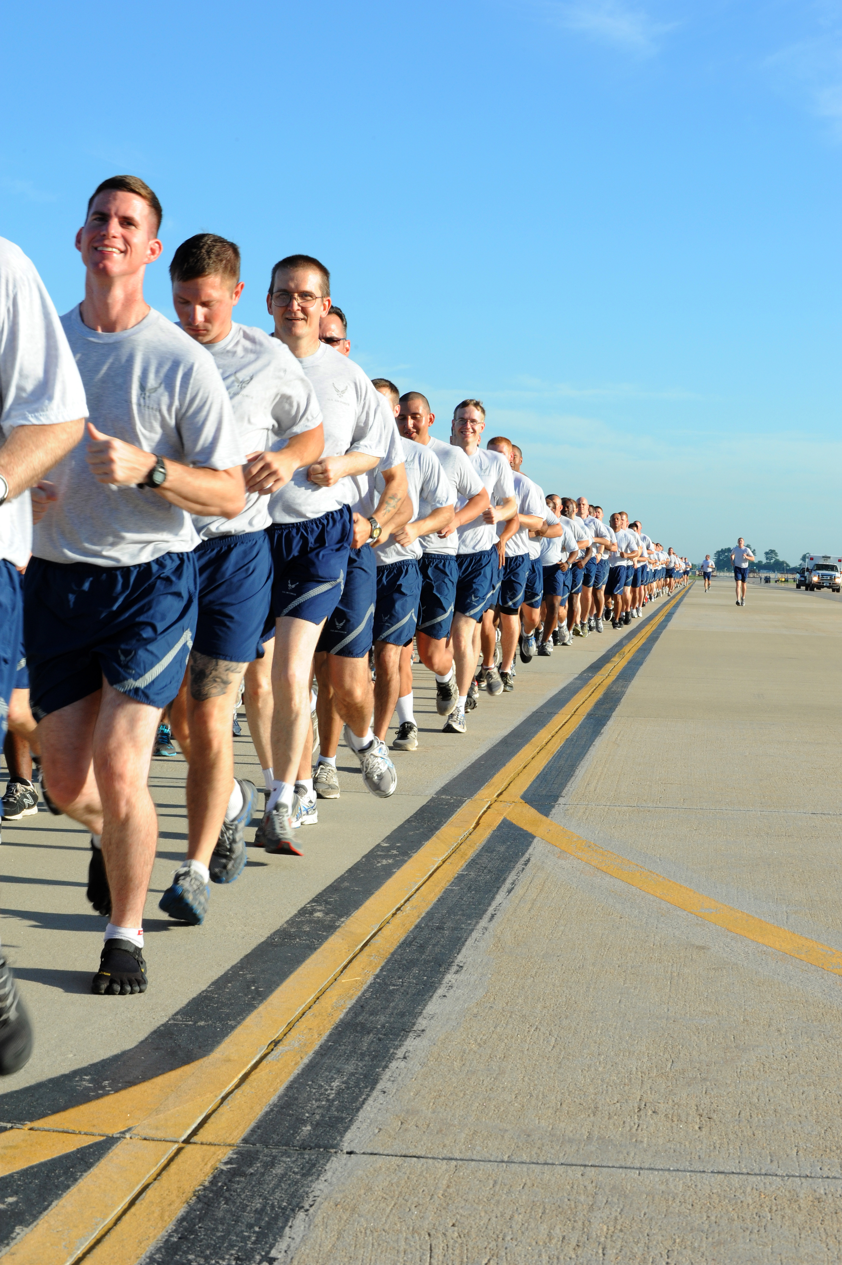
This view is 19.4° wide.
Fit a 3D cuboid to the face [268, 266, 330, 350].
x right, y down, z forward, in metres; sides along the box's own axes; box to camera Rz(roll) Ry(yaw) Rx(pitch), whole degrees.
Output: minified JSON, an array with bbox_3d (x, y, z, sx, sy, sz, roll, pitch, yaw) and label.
[{"bbox_3d":[-0.355,-0.950,7.150,0.175,0.230,0.170,1,1,2],"label":"face"}]

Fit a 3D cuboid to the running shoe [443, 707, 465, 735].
[{"bbox_3d":[0.177,0.454,12.750,0.115,0.130,0.280,12,1,-9],"label":"running shoe"}]

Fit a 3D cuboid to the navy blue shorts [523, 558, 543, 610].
[{"bbox_3d":[0.712,-0.365,17.800,0.380,0.380,0.300,2,2,6],"label":"navy blue shorts"}]

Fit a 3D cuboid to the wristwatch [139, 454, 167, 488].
[{"bbox_3d":[-0.555,-0.333,5.100,0.055,0.066,0.042,16,-3,43],"label":"wristwatch"}]

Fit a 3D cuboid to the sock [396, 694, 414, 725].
[{"bbox_3d":[-0.074,0.376,11.900,0.085,0.165,0.105,2,2,6],"label":"sock"}]

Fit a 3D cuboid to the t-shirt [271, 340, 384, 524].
[{"bbox_3d":[-0.355,-0.589,7.270,0.490,0.560,0.310,1,1,5],"label":"t-shirt"}]

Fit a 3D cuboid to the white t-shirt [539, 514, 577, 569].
[{"bbox_3d":[1.414,-0.945,25.400,0.470,0.550,0.310,1,1,6],"label":"white t-shirt"}]

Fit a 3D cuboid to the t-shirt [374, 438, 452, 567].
[{"bbox_3d":[-0.140,-0.593,11.050,0.530,0.580,0.310,2,2,8],"label":"t-shirt"}]

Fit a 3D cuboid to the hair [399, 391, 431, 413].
[{"bbox_3d":[-0.032,-1.119,12.050,0.165,0.135,0.190,1,11,12],"label":"hair"}]

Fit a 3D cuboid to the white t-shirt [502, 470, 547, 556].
[{"bbox_3d":[0.581,-0.807,16.800,0.510,0.620,0.310,2,2,6],"label":"white t-shirt"}]

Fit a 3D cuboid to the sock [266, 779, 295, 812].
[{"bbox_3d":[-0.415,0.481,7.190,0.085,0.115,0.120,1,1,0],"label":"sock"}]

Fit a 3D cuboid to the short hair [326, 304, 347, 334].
[{"bbox_3d":[-0.337,-1.075,8.500,0.160,0.140,0.190,2,2,10],"label":"short hair"}]

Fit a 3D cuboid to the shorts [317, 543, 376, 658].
[{"bbox_3d":[-0.344,-0.117,8.680,0.370,0.405,0.310,1,1,5],"label":"shorts"}]

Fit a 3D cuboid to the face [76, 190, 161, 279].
[{"bbox_3d":[-0.643,-0.849,5.230,0.185,0.195,0.150,8,-6,6],"label":"face"}]

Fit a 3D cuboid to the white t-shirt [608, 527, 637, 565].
[{"bbox_3d":[2.956,-1.262,36.500,0.510,0.610,0.310,2,2,6],"label":"white t-shirt"}]

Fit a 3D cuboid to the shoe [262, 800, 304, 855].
[{"bbox_3d":[-0.403,0.569,7.130,0.110,0.130,0.300,1,1,-2],"label":"shoe"}]

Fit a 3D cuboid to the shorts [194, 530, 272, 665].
[{"bbox_3d":[-0.557,-0.090,6.150,0.370,0.365,0.310,2,2,6],"label":"shorts"}]

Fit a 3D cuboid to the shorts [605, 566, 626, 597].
[{"bbox_3d":[2.937,-0.768,37.100,0.340,0.470,0.320,2,2,6],"label":"shorts"}]

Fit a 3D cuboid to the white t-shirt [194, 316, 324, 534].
[{"bbox_3d":[-0.529,-0.514,6.220,0.510,0.560,0.310,2,2,10],"label":"white t-shirt"}]

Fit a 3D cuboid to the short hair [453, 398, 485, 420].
[{"bbox_3d":[0.262,-1.214,13.450,0.165,0.140,0.195,2,2,8],"label":"short hair"}]

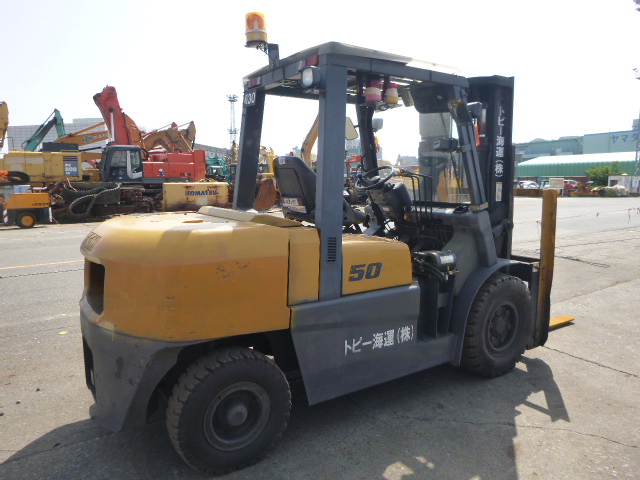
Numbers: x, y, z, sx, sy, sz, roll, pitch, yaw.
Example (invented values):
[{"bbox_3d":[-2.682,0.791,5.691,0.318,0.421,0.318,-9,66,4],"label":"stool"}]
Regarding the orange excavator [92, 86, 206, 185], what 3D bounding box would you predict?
[{"bbox_3d":[-9.267,-5.169,25.145,5.800,6.000,3.100,-2,7,-17],"label":"orange excavator"}]

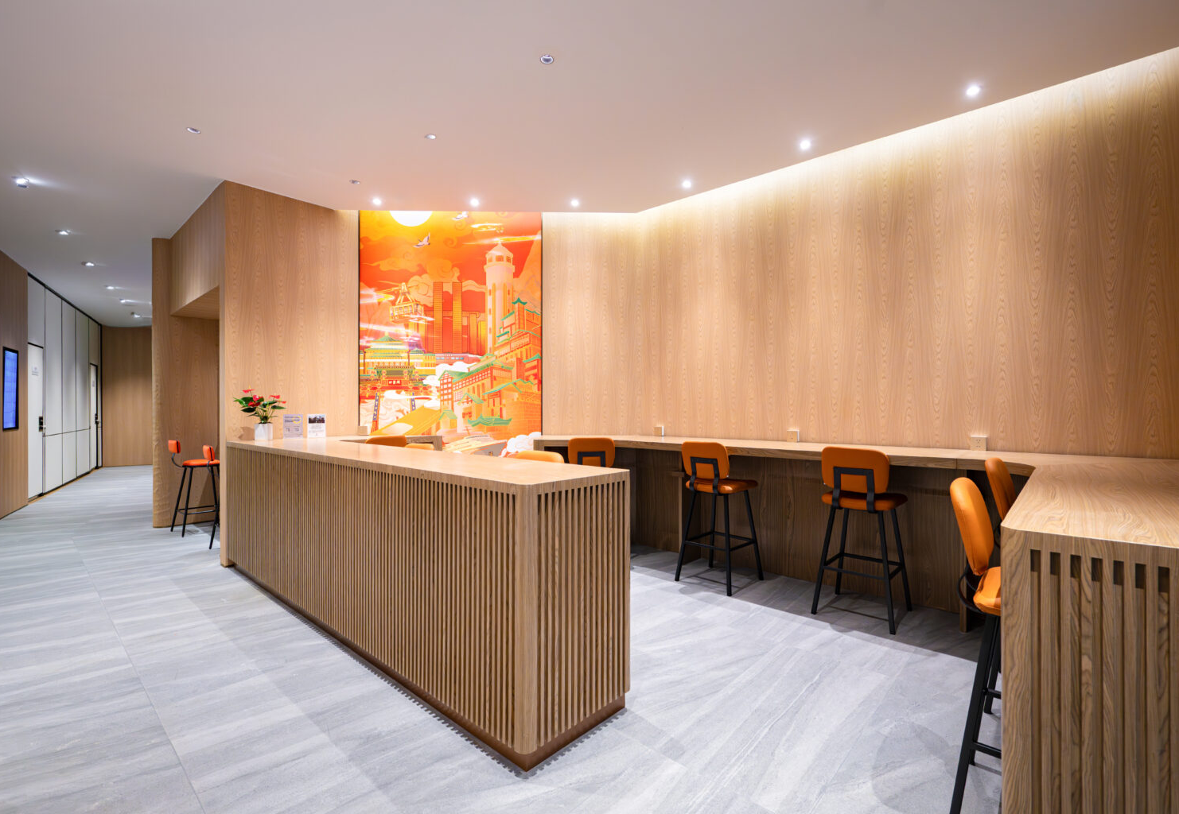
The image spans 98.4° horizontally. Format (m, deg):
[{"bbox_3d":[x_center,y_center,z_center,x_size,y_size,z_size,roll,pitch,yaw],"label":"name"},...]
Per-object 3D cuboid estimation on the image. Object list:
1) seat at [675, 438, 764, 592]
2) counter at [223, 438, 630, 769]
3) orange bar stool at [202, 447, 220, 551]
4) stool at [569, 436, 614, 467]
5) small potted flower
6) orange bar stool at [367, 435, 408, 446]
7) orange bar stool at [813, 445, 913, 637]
[{"bbox_3d":[0.991,0.790,3.877,0.460,1.055,0.495,0,0,45],"label":"seat"},{"bbox_3d":[-1.413,0.798,3.232,3.694,1.030,0.600,0,0,41],"label":"counter"},{"bbox_3d":[-3.239,0.836,4.724,0.420,0.970,0.500,0,0,40],"label":"orange bar stool"},{"bbox_3d":[0.014,0.793,4.485,0.460,1.055,0.495,0,0,-4],"label":"stool"},{"bbox_3d":[-2.875,0.074,4.450,0.340,0.430,0.330,0,0,41],"label":"small potted flower"},{"bbox_3d":[-1.961,0.792,4.700,0.495,1.055,0.460,0,0,41],"label":"orange bar stool"},{"bbox_3d":[1.751,0.787,3.265,0.460,1.055,0.495,0,0,43],"label":"orange bar stool"}]

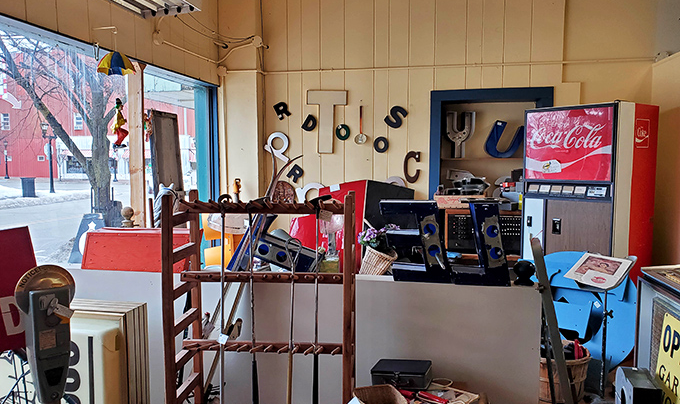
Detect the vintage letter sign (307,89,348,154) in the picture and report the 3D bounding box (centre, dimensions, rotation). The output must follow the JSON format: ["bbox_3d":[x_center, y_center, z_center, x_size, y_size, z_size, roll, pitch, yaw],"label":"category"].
[{"bbox_3d":[-0.117,-0.766,4.910,0.383,0.597,0.060,1,5,12],"label":"vintage letter sign"}]

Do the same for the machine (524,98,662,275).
[{"bbox_3d":[1.903,0.213,3.959,0.620,1.853,0.705,-4,6,-36],"label":"machine"}]

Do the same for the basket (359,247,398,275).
[{"bbox_3d":[0.183,0.313,2.523,0.165,0.150,0.165,20,10,-2],"label":"basket"}]

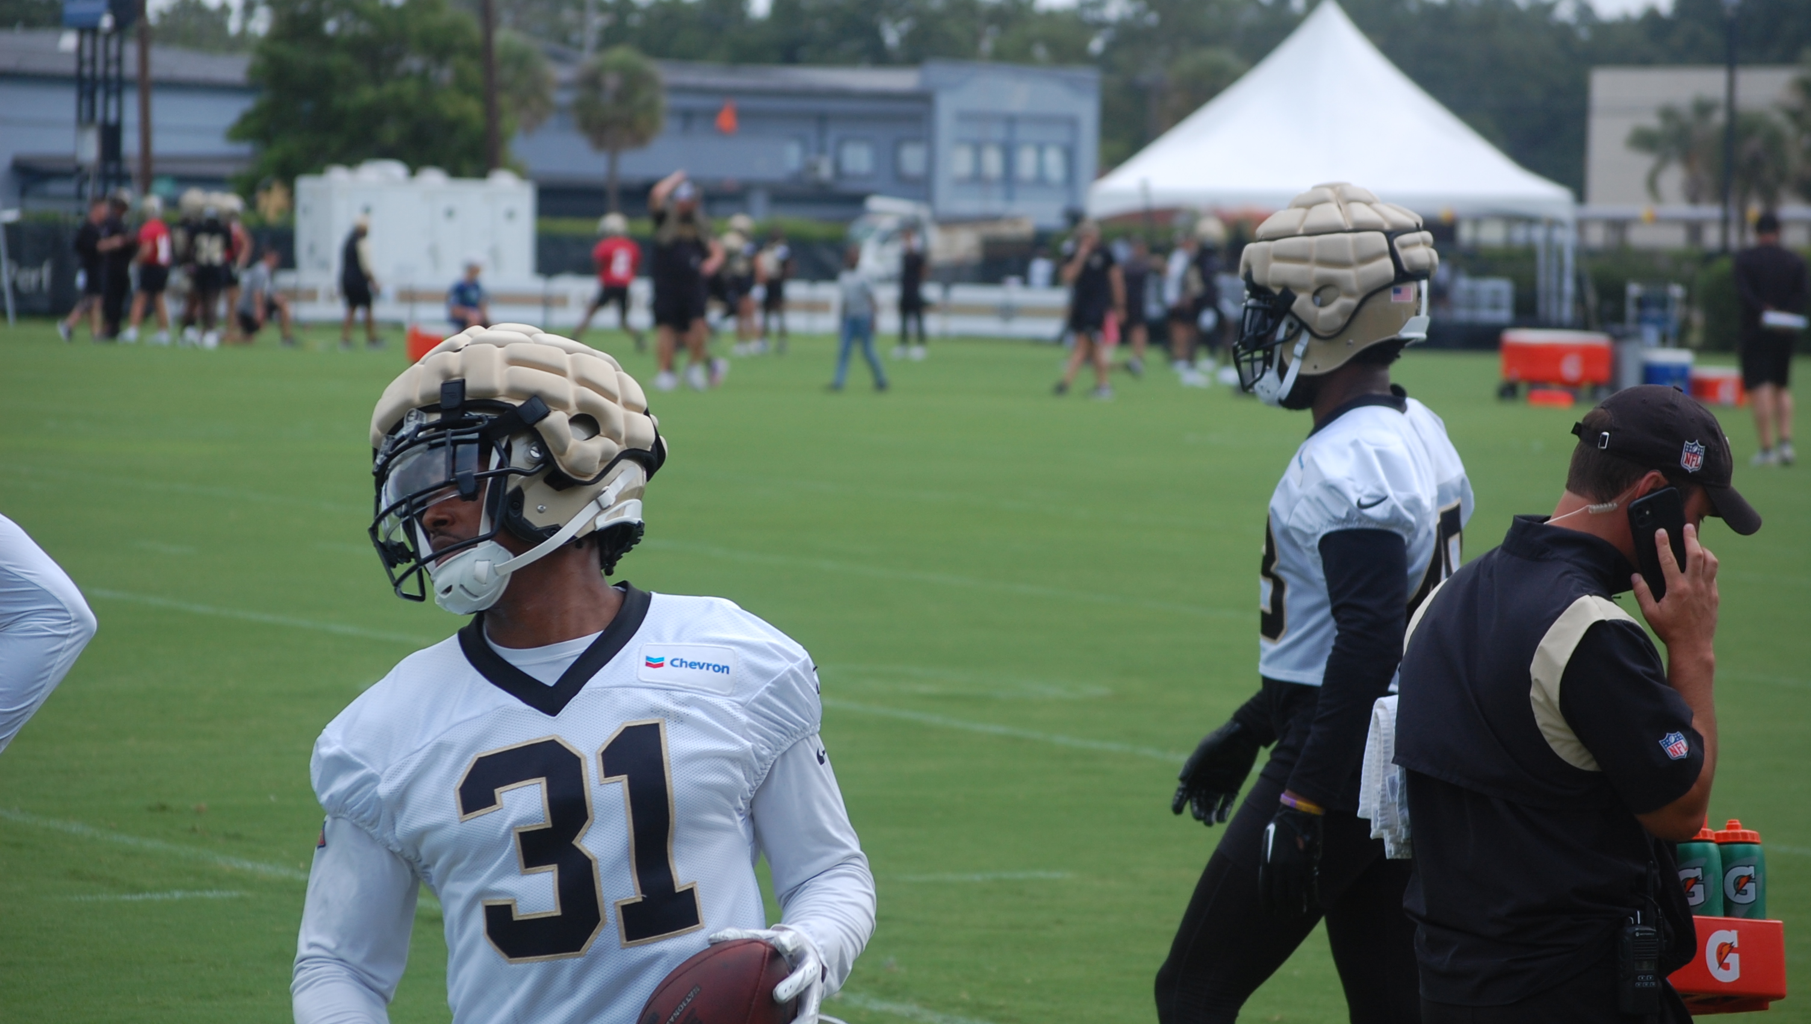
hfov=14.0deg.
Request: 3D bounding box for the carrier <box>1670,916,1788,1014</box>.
[{"bbox_3d":[1.254,0.699,11.400,0.210,0.160,0.280,1,-3,-1],"label":"carrier"}]

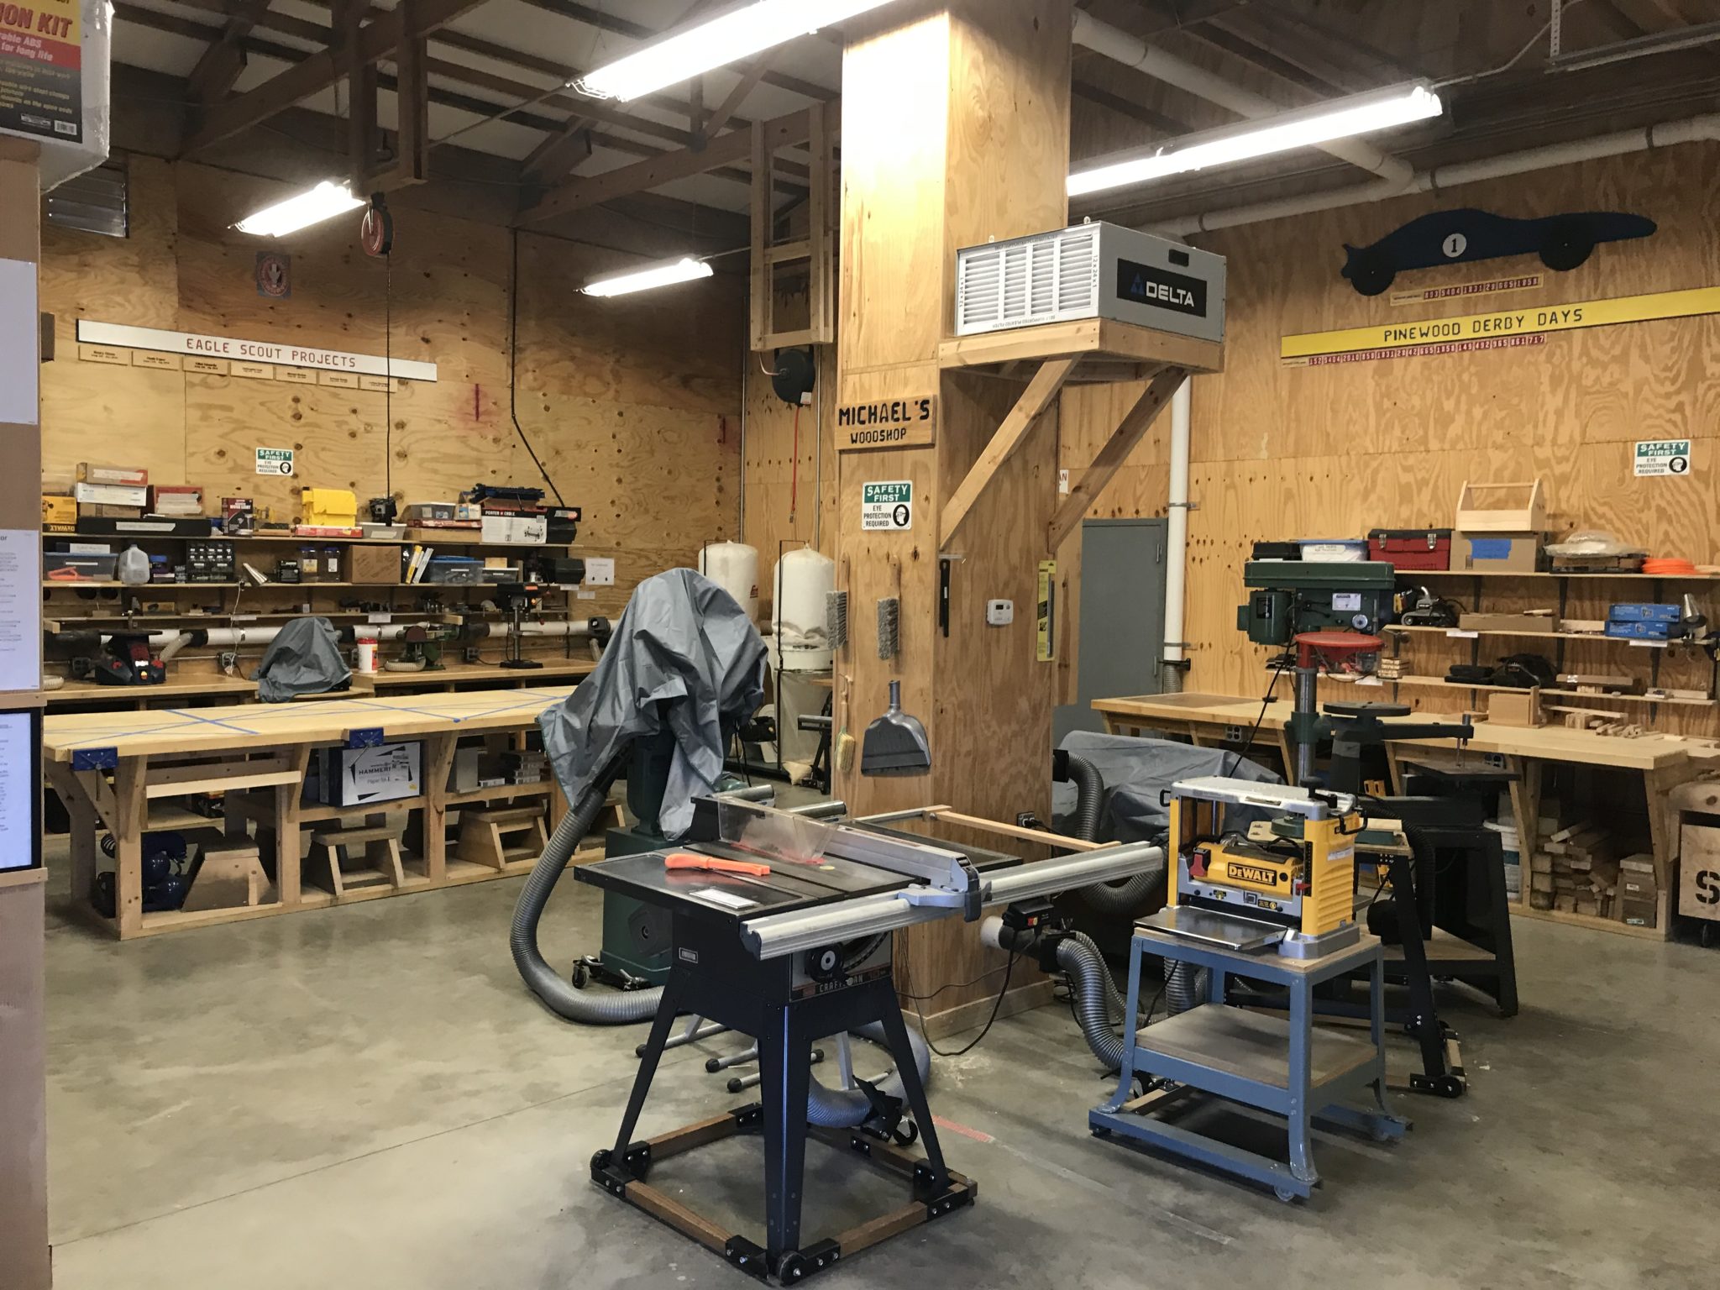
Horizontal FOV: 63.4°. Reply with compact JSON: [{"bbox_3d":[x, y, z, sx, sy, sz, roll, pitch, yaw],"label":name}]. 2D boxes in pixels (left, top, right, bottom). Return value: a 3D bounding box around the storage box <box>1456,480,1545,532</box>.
[{"bbox_3d":[3.504,-0.762,7.609,0.206,0.277,0.397,-2,5,-44],"label":"storage box"}]

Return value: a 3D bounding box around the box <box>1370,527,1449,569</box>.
[{"bbox_3d":[3.234,-0.548,8.070,0.230,0.228,0.475,-2,5,-44],"label":"box"}]

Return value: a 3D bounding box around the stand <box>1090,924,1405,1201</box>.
[{"bbox_3d":[1.220,1.192,4.247,0.690,0.630,0.690,-2,5,-44],"label":"stand"}]

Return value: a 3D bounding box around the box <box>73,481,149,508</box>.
[{"bbox_3d":[-4.780,-0.949,8.844,0.400,0.118,0.180,-2,5,-44],"label":"box"}]

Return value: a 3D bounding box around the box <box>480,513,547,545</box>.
[{"bbox_3d":[-2.765,-0.917,10.871,0.560,0.250,0.270,-2,5,-44],"label":"box"}]

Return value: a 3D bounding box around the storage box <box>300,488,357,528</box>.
[{"bbox_3d":[-3.753,-0.968,9.838,0.315,0.265,0.170,-2,5,-44],"label":"storage box"}]

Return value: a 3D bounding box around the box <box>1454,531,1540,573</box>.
[{"bbox_3d":[3.519,-0.509,7.632,0.210,0.221,0.450,-2,5,-44],"label":"box"}]

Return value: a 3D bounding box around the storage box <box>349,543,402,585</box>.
[{"bbox_3d":[-3.529,-0.576,10.001,0.360,0.269,0.270,-2,5,-44],"label":"storage box"}]

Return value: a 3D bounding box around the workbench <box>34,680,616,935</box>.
[{"bbox_3d":[-2.473,0.803,7.518,3.650,0.910,1.280,-2,5,-44],"label":"workbench"}]

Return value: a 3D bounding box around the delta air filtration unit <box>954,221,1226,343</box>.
[{"bbox_3d":[0.824,-1.231,4.937,0.740,0.305,0.613,-2,5,-44],"label":"delta air filtration unit"}]

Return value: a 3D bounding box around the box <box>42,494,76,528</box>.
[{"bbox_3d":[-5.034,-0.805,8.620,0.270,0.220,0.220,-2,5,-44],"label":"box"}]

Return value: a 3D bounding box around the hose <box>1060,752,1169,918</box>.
[{"bbox_3d":[0.963,0.725,5.316,0.180,0.600,0.480,-2,5,-44],"label":"hose"}]

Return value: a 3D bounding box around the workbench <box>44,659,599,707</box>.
[{"bbox_3d":[-3.696,0.656,9.822,4.300,0.910,0.690,-2,5,-44],"label":"workbench"}]

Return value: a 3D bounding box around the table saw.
[{"bbox_3d":[-0.019,0.985,4.066,1.490,1.030,1.030,-2,5,-44],"label":"table saw"}]

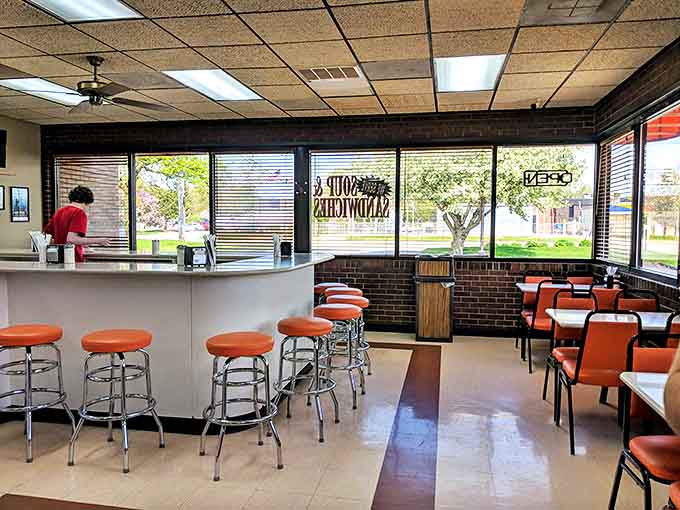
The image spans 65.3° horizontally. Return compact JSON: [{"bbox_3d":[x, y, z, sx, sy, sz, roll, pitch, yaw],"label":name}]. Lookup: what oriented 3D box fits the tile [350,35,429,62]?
[{"bbox_3d":[0.400,-1.605,4.107,0.610,0.025,0.610,1,4,11],"label":"tile"}]

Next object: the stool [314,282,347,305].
[{"bbox_3d":[-0.109,0.686,5.704,0.410,0.760,0.410,1,4,11],"label":"stool"}]

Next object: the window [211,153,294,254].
[{"bbox_3d":[-1.130,-0.684,6.930,1.100,1.290,0.050,1,4,11],"label":"window"}]

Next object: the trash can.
[{"bbox_3d":[1.189,0.523,6.627,0.450,1.050,0.410,1,4,11],"label":"trash can"}]

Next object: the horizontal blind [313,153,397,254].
[{"bbox_3d":[0.168,-0.664,6.782,1.130,1.350,0.070,1,4,11],"label":"horizontal blind"}]

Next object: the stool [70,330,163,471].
[{"bbox_3d":[-1.305,0.822,3.125,0.430,0.720,0.430,1,4,11],"label":"stool"}]

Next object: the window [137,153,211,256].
[{"bbox_3d":[-2.311,-0.716,7.337,1.130,1.370,0.090,1,4,11],"label":"window"}]

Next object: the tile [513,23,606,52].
[{"bbox_3d":[1.597,-1.581,3.868,0.610,0.025,0.610,1,4,11],"label":"tile"}]

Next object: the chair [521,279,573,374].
[{"bbox_3d":[2.111,0.695,5.321,0.450,0.900,0.540,1,4,11],"label":"chair"}]

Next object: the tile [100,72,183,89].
[{"bbox_3d":[-1.877,-1.692,5.169,0.600,0.025,0.600,1,4,11],"label":"tile"}]

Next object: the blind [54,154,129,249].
[{"bbox_3d":[-3.493,-0.740,7.474,1.170,1.350,0.090,1,4,11],"label":"blind"}]

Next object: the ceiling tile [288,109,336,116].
[{"bbox_3d":[-0.356,-1.767,6.564,0.610,0.020,0.330,1,4,11],"label":"ceiling tile"}]

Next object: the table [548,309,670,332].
[{"bbox_3d":[1.951,0.817,3.674,0.940,0.750,0.650,1,4,11],"label":"table"}]

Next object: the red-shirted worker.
[{"bbox_3d":[-2.517,0.213,5.095,0.530,1.710,0.470,3,4,36],"label":"red-shirted worker"}]

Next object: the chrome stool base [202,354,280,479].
[{"bbox_3d":[-0.579,0.872,3.085,0.450,0.680,0.450,-1,4,-27],"label":"chrome stool base"}]

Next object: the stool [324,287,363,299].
[{"bbox_3d":[0.043,0.693,5.363,0.430,0.720,0.430,1,4,11],"label":"stool"}]

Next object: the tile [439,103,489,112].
[{"bbox_3d":[1.439,-1.738,6.232,0.600,0.025,0.354,1,4,11],"label":"tile"}]

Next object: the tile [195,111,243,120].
[{"bbox_3d":[-1.538,-1.797,6.825,0.600,0.025,0.354,1,4,11],"label":"tile"}]

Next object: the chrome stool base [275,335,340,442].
[{"bbox_3d":[-0.233,0.844,3.553,0.430,0.640,0.430,1,4,11],"label":"chrome stool base"}]

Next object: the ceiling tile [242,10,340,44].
[{"bbox_3d":[-0.308,-1.577,3.633,0.600,0.025,0.600,1,4,11],"label":"ceiling tile"}]

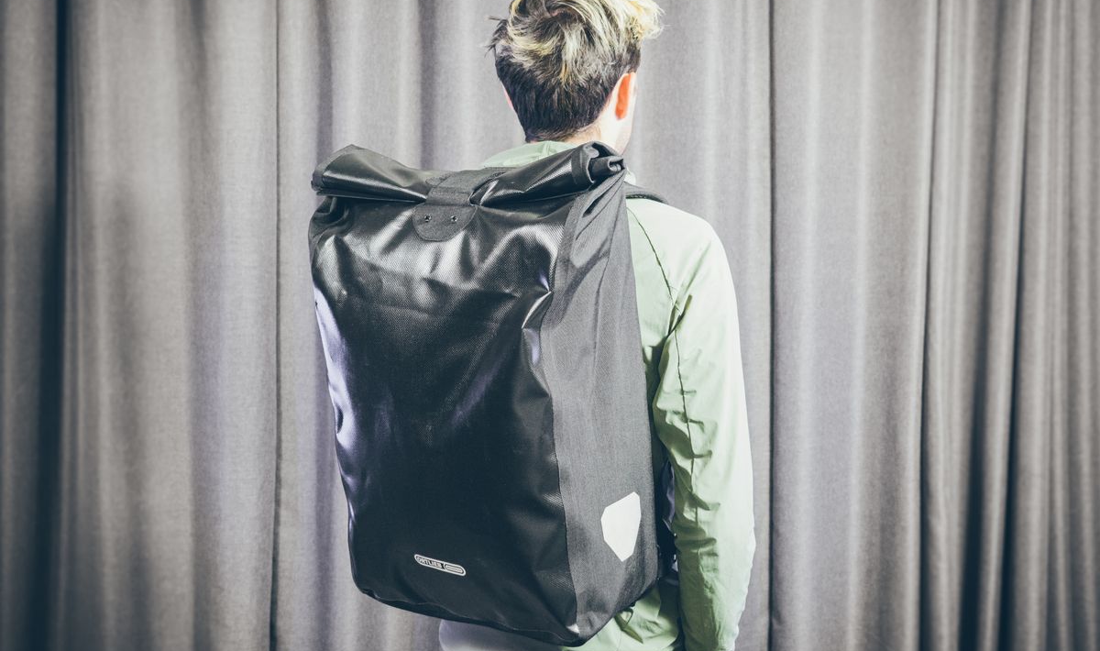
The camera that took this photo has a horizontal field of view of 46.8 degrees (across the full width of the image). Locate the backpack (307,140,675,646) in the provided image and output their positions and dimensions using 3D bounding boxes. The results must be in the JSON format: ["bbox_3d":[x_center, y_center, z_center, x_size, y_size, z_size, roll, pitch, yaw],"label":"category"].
[{"bbox_3d":[-0.072,0.060,1.460,0.340,0.520,0.210,0,5,34],"label":"backpack"}]

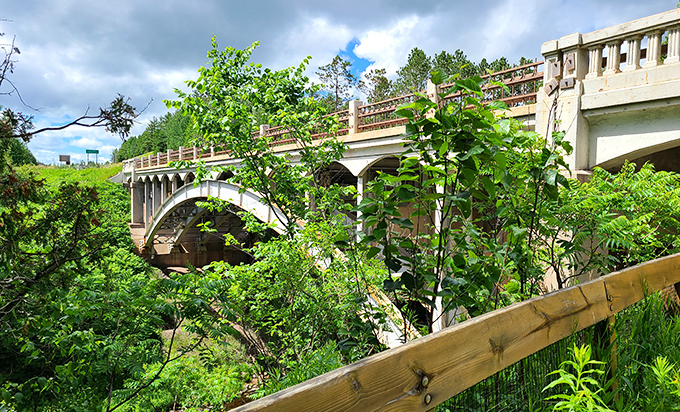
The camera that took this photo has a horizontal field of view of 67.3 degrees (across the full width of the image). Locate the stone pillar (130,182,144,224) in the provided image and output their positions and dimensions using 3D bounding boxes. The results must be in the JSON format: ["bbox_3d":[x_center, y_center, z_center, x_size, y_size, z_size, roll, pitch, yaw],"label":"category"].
[{"bbox_3d":[-19.410,-0.336,49.000,0.950,3.900,1.200,-1,3,-31],"label":"stone pillar"}]

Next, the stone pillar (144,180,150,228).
[{"bbox_3d":[-17.340,-0.135,46.100,0.450,4.400,0.400,-1,3,-31],"label":"stone pillar"}]

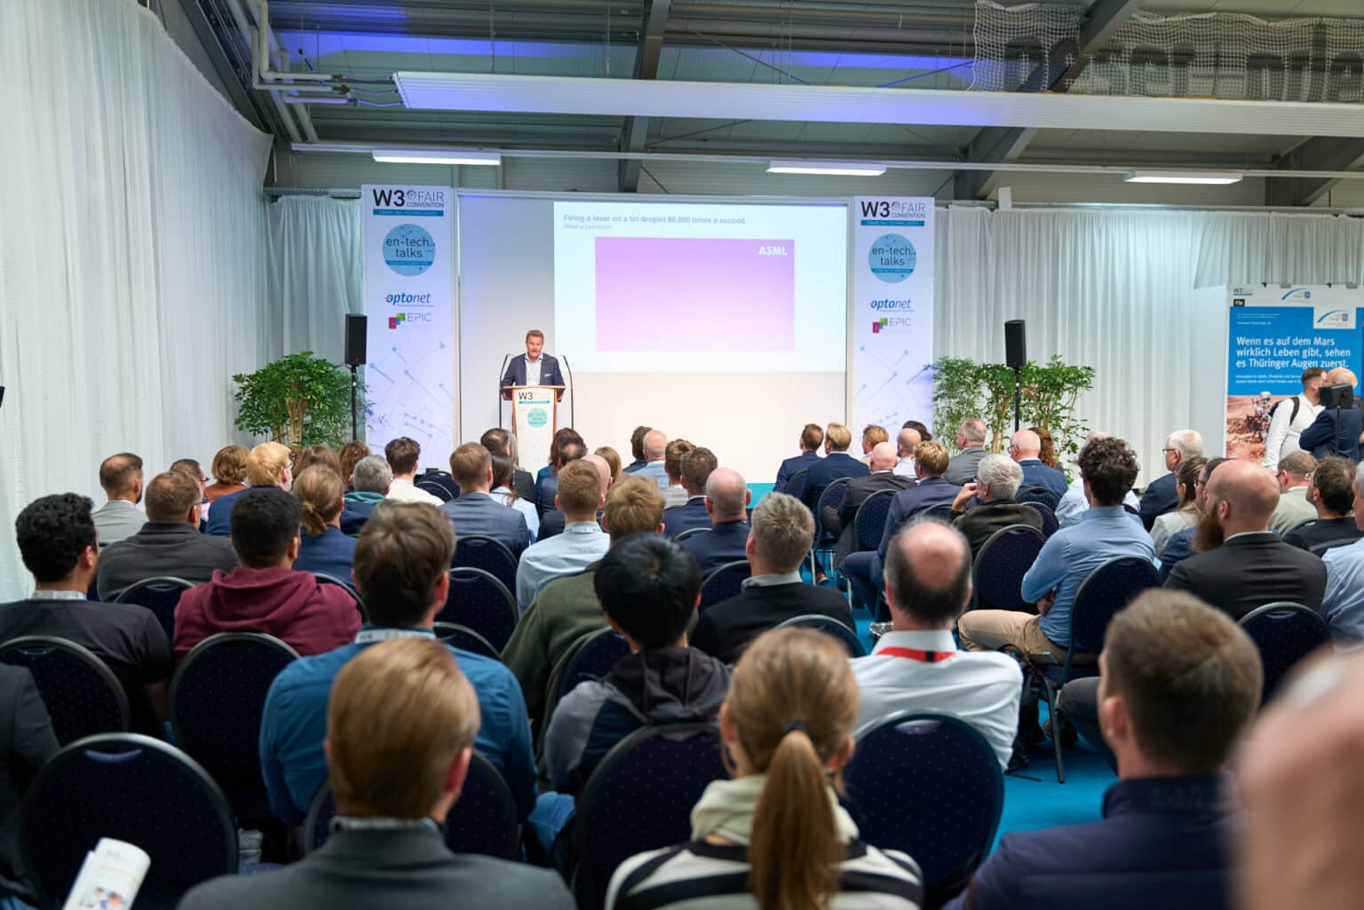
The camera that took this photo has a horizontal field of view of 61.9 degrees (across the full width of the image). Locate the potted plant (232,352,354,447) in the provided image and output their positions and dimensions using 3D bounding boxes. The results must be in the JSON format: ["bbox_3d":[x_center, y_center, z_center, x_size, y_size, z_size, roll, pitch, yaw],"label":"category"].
[{"bbox_3d":[-4.100,-0.095,12.012,1.250,2.000,1.150,0,3,-7],"label":"potted plant"}]

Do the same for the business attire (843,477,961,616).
[{"bbox_3d":[1.301,0.578,6.701,0.530,0.920,0.680,-2,4,-35],"label":"business attire"}]

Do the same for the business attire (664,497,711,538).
[{"bbox_3d":[0.085,0.486,5.889,0.520,0.620,0.380,-1,3,-9],"label":"business attire"}]

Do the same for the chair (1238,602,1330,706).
[{"bbox_3d":[1.871,0.895,3.931,0.440,0.885,0.550,-1,3,-16],"label":"chair"}]

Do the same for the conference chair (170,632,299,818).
[{"bbox_3d":[-1.241,0.913,3.442,0.440,0.885,0.550,0,3,-3],"label":"conference chair"}]

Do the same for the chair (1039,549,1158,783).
[{"bbox_3d":[1.794,0.863,4.982,0.450,0.920,0.560,-1,3,-11],"label":"chair"}]

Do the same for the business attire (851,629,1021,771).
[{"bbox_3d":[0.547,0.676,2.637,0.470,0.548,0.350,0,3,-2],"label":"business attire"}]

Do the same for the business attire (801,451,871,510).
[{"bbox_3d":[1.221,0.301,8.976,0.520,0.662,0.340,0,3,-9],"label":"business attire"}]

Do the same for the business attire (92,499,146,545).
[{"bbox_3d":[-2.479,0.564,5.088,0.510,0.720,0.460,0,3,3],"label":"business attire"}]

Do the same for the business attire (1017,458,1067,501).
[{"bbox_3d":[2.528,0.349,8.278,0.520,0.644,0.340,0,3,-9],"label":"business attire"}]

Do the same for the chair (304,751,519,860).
[{"bbox_3d":[-0.573,1.003,2.572,0.450,0.920,0.560,0,3,-6],"label":"chair"}]

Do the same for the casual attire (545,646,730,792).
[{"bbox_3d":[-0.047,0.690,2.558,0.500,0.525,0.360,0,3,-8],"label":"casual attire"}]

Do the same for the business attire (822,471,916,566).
[{"bbox_3d":[1.221,0.536,7.660,0.530,0.900,0.680,-2,4,-28],"label":"business attire"}]

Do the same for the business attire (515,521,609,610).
[{"bbox_3d":[-0.415,0.555,4.721,0.540,0.620,0.380,-1,3,-9],"label":"business attire"}]

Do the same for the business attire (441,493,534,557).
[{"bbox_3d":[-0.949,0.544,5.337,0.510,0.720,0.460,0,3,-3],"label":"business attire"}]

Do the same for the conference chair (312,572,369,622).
[{"bbox_3d":[-1.425,0.887,4.575,0.450,0.920,0.560,0,3,-6],"label":"conference chair"}]

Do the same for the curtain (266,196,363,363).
[{"bbox_3d":[-4.401,-1.201,13.955,1.400,3.900,0.200,0,3,-7],"label":"curtain"}]

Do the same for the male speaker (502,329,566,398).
[{"bbox_3d":[-1.425,-0.328,10.899,0.600,1.740,0.420,0,3,-5],"label":"male speaker"}]

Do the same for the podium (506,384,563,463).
[{"bbox_3d":[-1.451,-0.089,11.214,0.600,1.190,0.480,0,3,-6],"label":"podium"}]

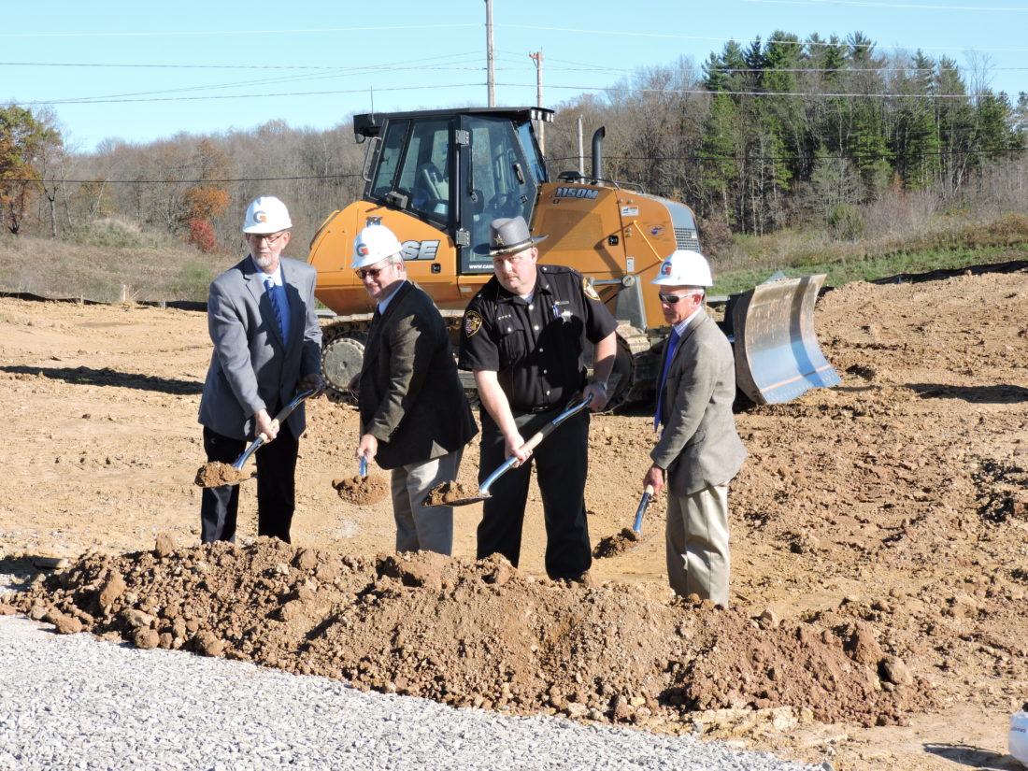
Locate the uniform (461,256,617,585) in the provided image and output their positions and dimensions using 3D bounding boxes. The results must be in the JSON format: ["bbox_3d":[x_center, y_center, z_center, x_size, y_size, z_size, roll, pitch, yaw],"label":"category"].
[{"bbox_3d":[0.117,0.174,10.900,0.770,1.530,0.420,-1,4,2],"label":"uniform"}]

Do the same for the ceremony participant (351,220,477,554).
[{"bbox_3d":[-0.510,0.038,11.300,0.560,1.730,0.550,-3,5,-31],"label":"ceremony participant"}]

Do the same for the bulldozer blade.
[{"bbox_3d":[2.695,-0.472,22.446,0.600,1.150,2.950,1,5,22],"label":"bulldozer blade"}]

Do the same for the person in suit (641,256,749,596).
[{"bbox_3d":[0.849,0.214,10.400,0.460,1.700,0.500,-3,5,-28],"label":"person in suit"}]

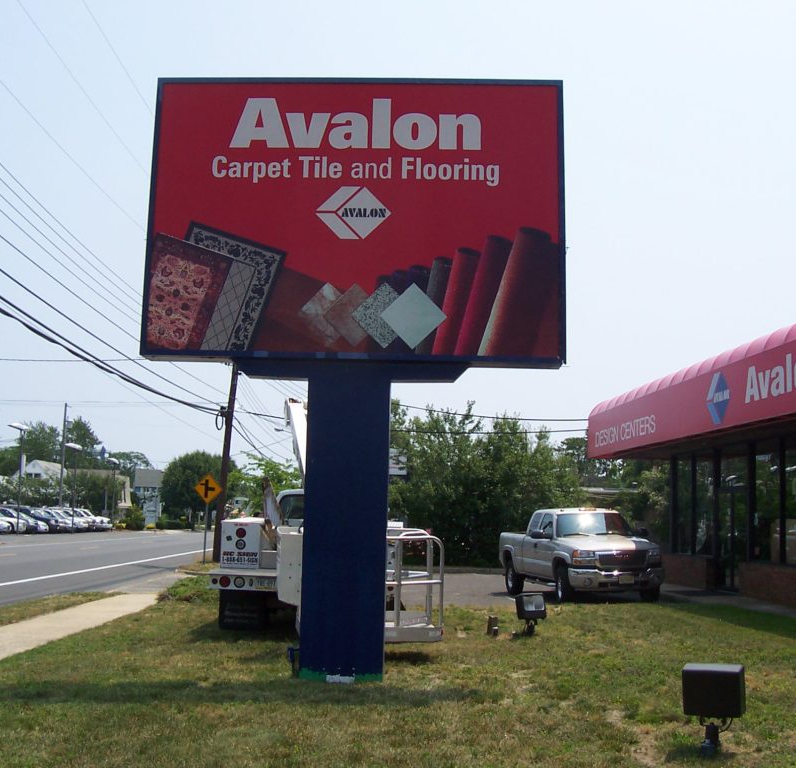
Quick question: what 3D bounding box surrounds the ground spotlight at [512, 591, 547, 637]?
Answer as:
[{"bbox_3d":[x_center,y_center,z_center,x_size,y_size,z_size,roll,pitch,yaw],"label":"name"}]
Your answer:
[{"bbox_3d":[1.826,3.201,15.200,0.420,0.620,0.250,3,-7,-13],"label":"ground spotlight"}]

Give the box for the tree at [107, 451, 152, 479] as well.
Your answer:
[{"bbox_3d":[-39.251,15.423,160.000,7.800,11.300,7.800,3,-8,-14],"label":"tree"}]

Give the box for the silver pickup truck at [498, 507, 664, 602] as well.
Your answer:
[{"bbox_3d":[3.793,3.652,23.307,2.080,1.950,5.790,3,-7,-9],"label":"silver pickup truck"}]

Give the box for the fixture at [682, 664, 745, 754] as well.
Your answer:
[{"bbox_3d":[2.205,2.275,7.650,0.420,0.650,0.240,0,-7,14],"label":"fixture"}]

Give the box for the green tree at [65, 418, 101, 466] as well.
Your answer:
[{"bbox_3d":[-35.391,9.475,122.000,6.500,12.200,6.500,2,-7,0],"label":"green tree"}]

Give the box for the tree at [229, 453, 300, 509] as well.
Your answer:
[{"bbox_3d":[-5.916,5.459,50.000,4.000,4.700,4.000,2,-7,-7],"label":"tree"}]

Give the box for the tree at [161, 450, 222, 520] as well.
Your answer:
[{"bbox_3d":[-21.983,11.677,120.000,8.200,8.600,8.200,3,-8,-11],"label":"tree"}]

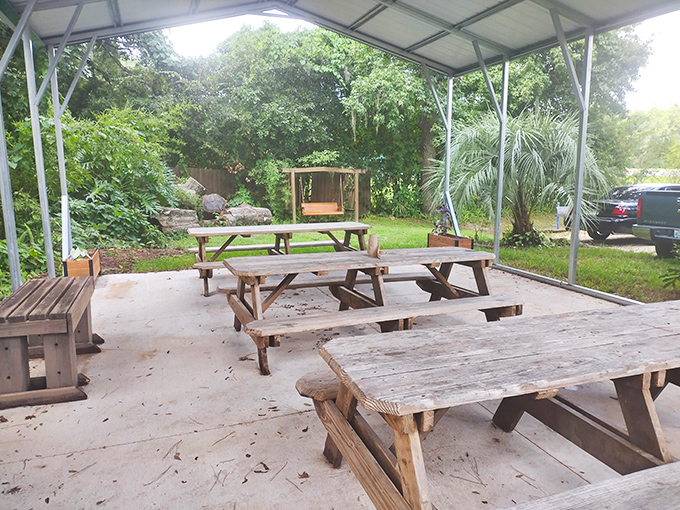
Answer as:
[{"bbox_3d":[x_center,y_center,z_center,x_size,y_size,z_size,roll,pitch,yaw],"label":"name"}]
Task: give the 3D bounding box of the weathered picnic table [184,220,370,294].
[{"bbox_3d":[-0.797,0.000,7.297,2.423,0.760,1.606,-3,10,-18],"label":"weathered picnic table"}]

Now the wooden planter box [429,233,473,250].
[{"bbox_3d":[2.026,-0.173,9.832,0.360,0.310,1.020,-3,10,-20],"label":"wooden planter box"}]

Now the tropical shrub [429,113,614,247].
[{"bbox_3d":[4.326,-1.973,13.000,4.300,3.100,4.100,0,9,0],"label":"tropical shrub"}]

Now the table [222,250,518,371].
[{"bbox_3d":[0.225,0.393,4.862,2.423,0.760,1.606,-3,10,-20],"label":"table"}]

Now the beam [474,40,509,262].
[{"bbox_3d":[2.304,-1.493,8.222,0.660,3.420,0.080,-3,10,-20],"label":"beam"}]

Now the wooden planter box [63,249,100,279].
[{"bbox_3d":[-3.770,0.155,7.772,0.370,0.310,1.020,-3,10,-20],"label":"wooden planter box"}]

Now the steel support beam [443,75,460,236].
[{"bbox_3d":[2.018,-1.628,9.680,0.120,3.200,0.090,-3,10,-20],"label":"steel support beam"}]

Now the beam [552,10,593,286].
[{"bbox_3d":[2.842,-1.252,6.725,0.660,3.420,0.080,-3,10,-20],"label":"beam"}]

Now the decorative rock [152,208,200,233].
[{"bbox_3d":[-4.285,-0.930,13.900,1.250,0.620,0.750,-3,10,-20],"label":"decorative rock"}]

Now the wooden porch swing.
[{"bbox_3d":[-0.491,-1.837,16.800,2.500,1.880,0.800,-3,10,-16],"label":"wooden porch swing"}]

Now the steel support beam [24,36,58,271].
[{"bbox_3d":[-3.488,-1.079,6.253,0.070,3.200,0.070,-3,10,-20],"label":"steel support beam"}]

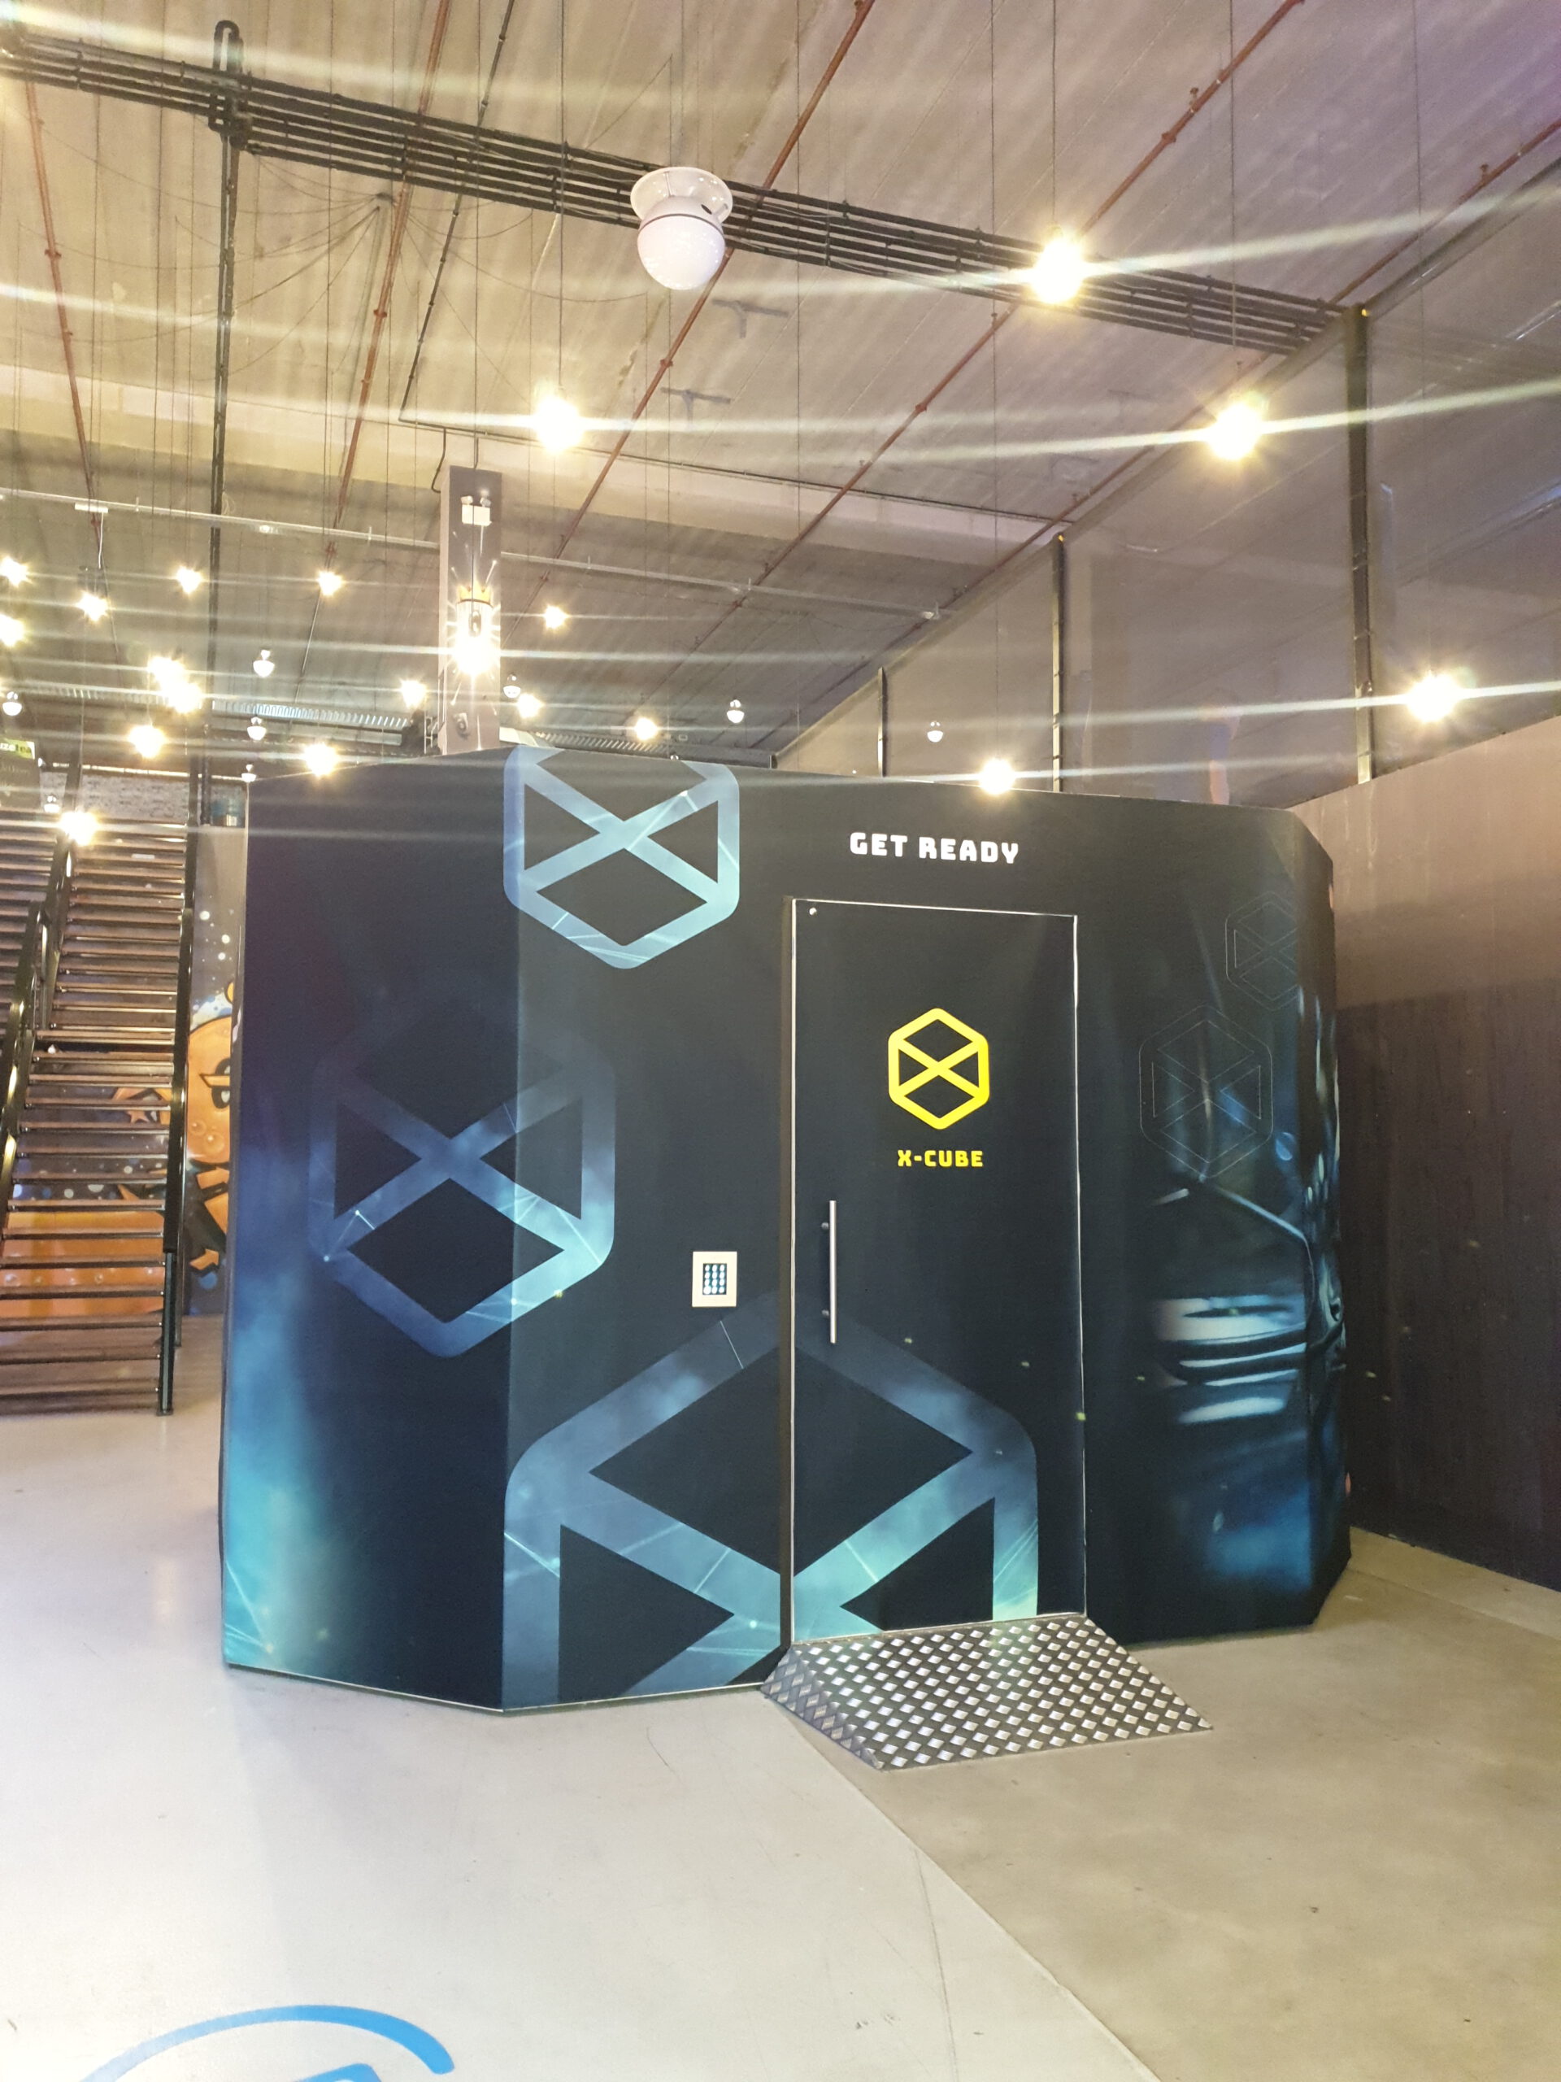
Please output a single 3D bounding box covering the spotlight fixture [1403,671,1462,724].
[{"bbox_3d":[1.647,-0.869,3.950,0.135,0.140,0.135,1,-4,-17],"label":"spotlight fixture"}]

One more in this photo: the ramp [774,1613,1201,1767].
[{"bbox_3d":[0.552,1.698,4.118,1.065,0.102,0.637,1,-4,-17],"label":"ramp"}]

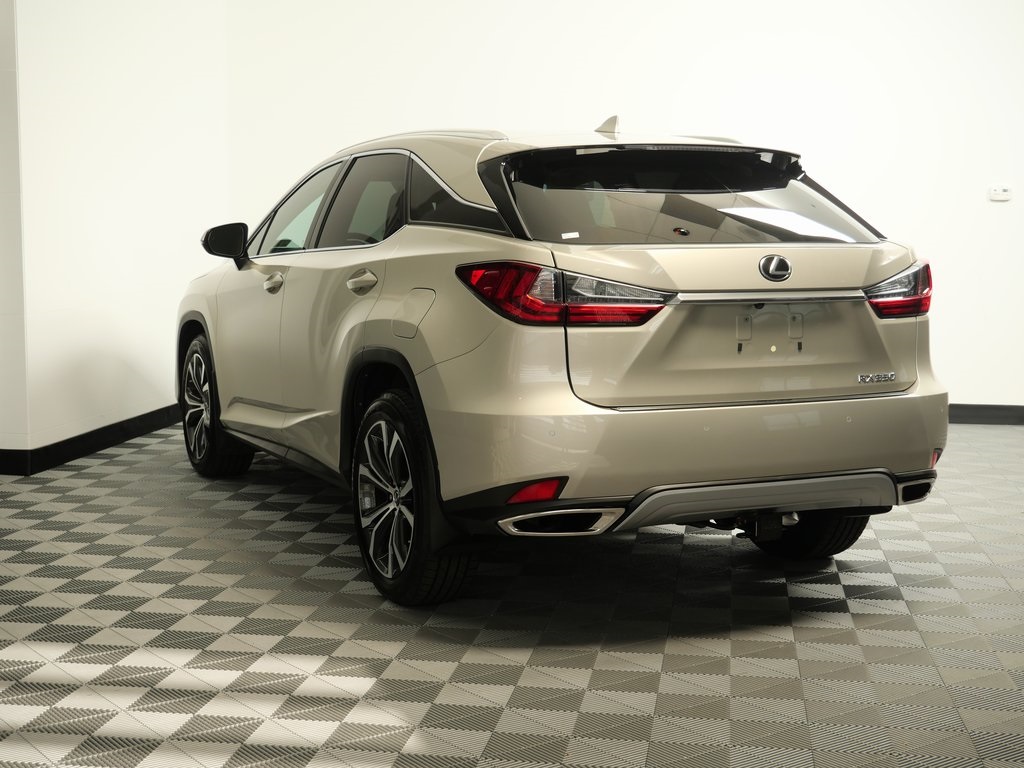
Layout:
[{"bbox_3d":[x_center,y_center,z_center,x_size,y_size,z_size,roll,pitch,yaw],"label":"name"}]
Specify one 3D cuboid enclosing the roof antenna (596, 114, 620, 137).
[{"bbox_3d":[0.356,-0.972,5.088,0.060,0.068,0.170,-3,7,-26],"label":"roof antenna"}]

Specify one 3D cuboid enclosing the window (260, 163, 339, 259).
[{"bbox_3d":[-0.941,-0.767,5.995,0.080,0.420,0.750,20,-3,-27],"label":"window"}]

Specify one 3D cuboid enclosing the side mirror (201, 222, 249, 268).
[{"bbox_3d":[-1.338,-0.635,6.285,0.215,0.215,0.180,-3,7,-26],"label":"side mirror"}]

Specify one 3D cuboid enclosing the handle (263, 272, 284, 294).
[{"bbox_3d":[-1.022,-0.439,5.852,0.060,0.080,0.235,-3,7,-26],"label":"handle"}]

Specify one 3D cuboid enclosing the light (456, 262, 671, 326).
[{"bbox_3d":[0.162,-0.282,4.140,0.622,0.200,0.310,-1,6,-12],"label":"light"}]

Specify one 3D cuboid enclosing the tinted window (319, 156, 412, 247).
[{"bbox_3d":[-0.544,-0.703,5.212,0.080,0.400,0.800,20,-3,-27],"label":"tinted window"}]

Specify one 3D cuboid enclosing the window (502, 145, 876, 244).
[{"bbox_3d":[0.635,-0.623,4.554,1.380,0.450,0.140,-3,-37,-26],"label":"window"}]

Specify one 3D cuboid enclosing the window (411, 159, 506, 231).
[{"bbox_3d":[-0.191,-0.637,4.508,0.080,0.270,0.760,20,-4,-31],"label":"window"}]

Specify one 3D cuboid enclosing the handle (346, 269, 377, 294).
[{"bbox_3d":[-0.528,-0.367,4.849,0.060,0.080,0.235,-3,7,-26],"label":"handle"}]

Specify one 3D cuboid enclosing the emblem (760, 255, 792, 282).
[{"bbox_3d":[0.817,-0.357,4.208,0.125,0.088,0.020,-3,-3,-26],"label":"emblem"}]

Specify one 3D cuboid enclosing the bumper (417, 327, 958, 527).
[{"bbox_3d":[0.686,0.100,4.521,1.870,0.650,0.760,-3,7,-26],"label":"bumper"}]

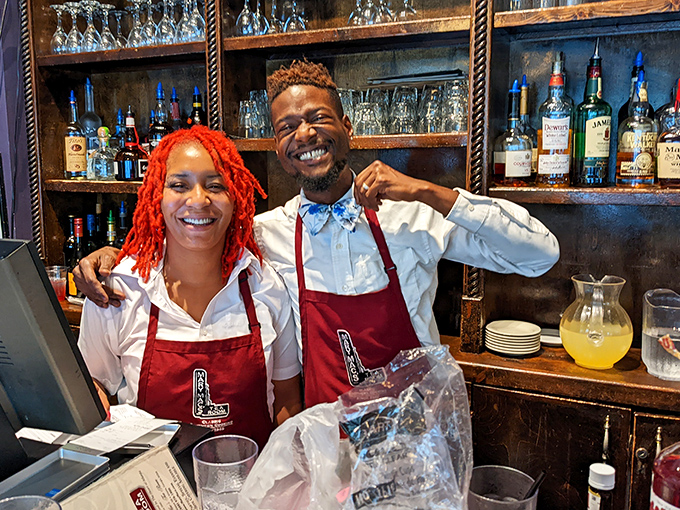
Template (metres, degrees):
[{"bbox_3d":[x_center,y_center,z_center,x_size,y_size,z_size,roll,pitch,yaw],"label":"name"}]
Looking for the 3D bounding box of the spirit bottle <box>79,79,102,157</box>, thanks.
[{"bbox_3d":[-0.996,-0.499,2.120,0.082,0.410,0.082,-1,8,-15],"label":"spirit bottle"}]

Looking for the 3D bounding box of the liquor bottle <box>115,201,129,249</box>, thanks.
[{"bbox_3d":[-0.837,-0.019,2.061,0.080,0.380,0.080,1,8,-1],"label":"liquor bottle"}]

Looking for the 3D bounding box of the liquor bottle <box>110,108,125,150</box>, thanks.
[{"bbox_3d":[-0.852,-0.425,2.064,0.082,0.282,0.075,-1,8,-15],"label":"liquor bottle"}]

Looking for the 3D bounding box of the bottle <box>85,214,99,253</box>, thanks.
[{"bbox_3d":[-0.984,-0.002,2.112,0.073,0.319,0.073,-2,8,-21],"label":"bottle"}]

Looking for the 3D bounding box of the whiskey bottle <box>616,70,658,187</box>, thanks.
[{"bbox_3d":[0.734,-0.309,1.306,0.085,0.281,0.082,4,8,25],"label":"whiskey bottle"}]

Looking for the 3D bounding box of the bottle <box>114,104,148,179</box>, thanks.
[{"bbox_3d":[-0.777,-0.409,1.972,0.118,0.278,0.118,1,8,2],"label":"bottle"}]

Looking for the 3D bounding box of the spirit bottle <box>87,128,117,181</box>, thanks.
[{"bbox_3d":[-0.903,-0.380,2.008,0.085,0.208,0.088,-7,11,-44],"label":"spirit bottle"}]

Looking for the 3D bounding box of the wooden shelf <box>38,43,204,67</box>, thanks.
[{"bbox_3d":[-0.732,-0.710,1.973,0.749,0.037,0.270,4,8,21],"label":"wooden shelf"}]

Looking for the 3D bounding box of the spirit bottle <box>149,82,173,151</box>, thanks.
[{"bbox_3d":[-0.664,-0.450,1.966,0.090,0.365,0.090,-1,8,-15],"label":"spirit bottle"}]

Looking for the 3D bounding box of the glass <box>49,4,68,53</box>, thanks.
[{"bbox_3d":[-1.059,-0.834,1.991,0.066,0.194,0.066,4,8,21],"label":"glass"}]

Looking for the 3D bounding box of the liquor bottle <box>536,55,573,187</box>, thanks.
[{"bbox_3d":[0.556,-0.345,1.371,0.085,0.335,0.084,4,8,22],"label":"liquor bottle"}]

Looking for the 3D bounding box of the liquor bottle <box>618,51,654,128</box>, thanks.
[{"bbox_3d":[0.785,-0.353,1.406,0.086,0.358,0.086,4,8,24],"label":"liquor bottle"}]

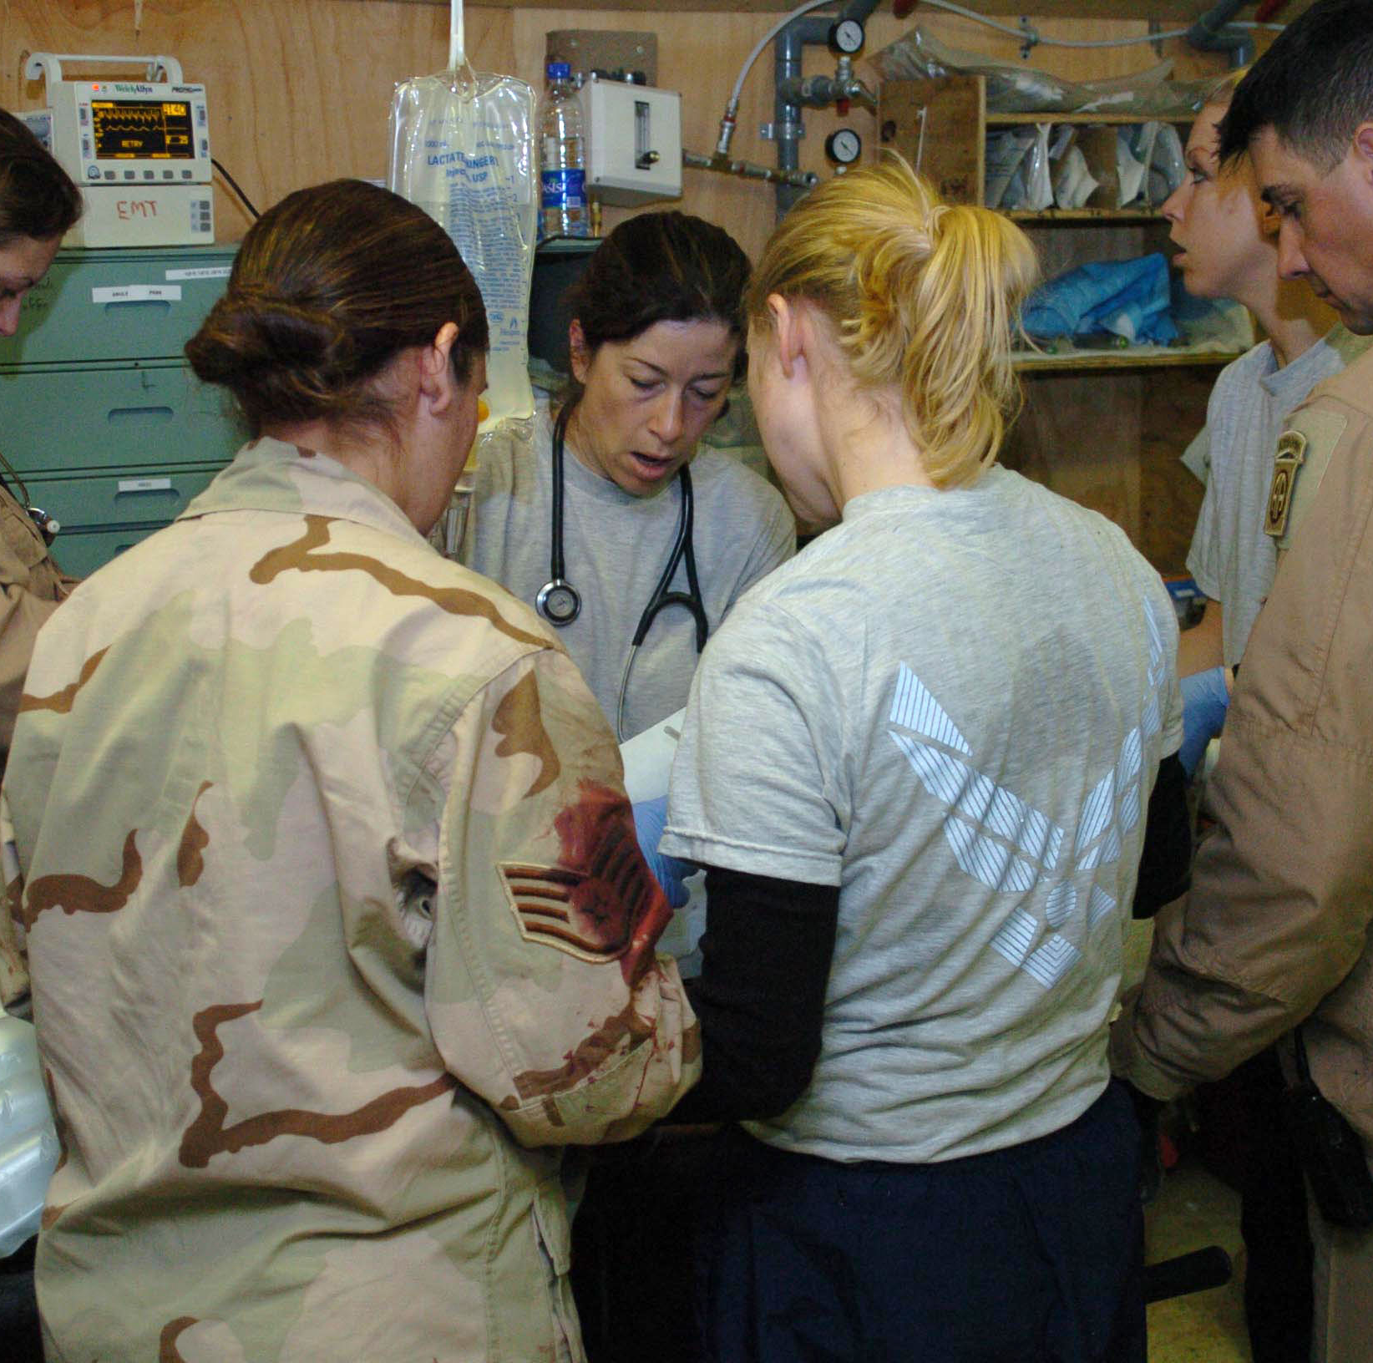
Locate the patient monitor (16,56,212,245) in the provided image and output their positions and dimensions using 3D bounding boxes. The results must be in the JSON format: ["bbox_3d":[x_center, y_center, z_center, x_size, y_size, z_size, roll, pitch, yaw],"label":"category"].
[{"bbox_3d":[-0.875,-0.829,4.070,0.212,0.290,0.190,-8,14,-32],"label":"patient monitor"}]

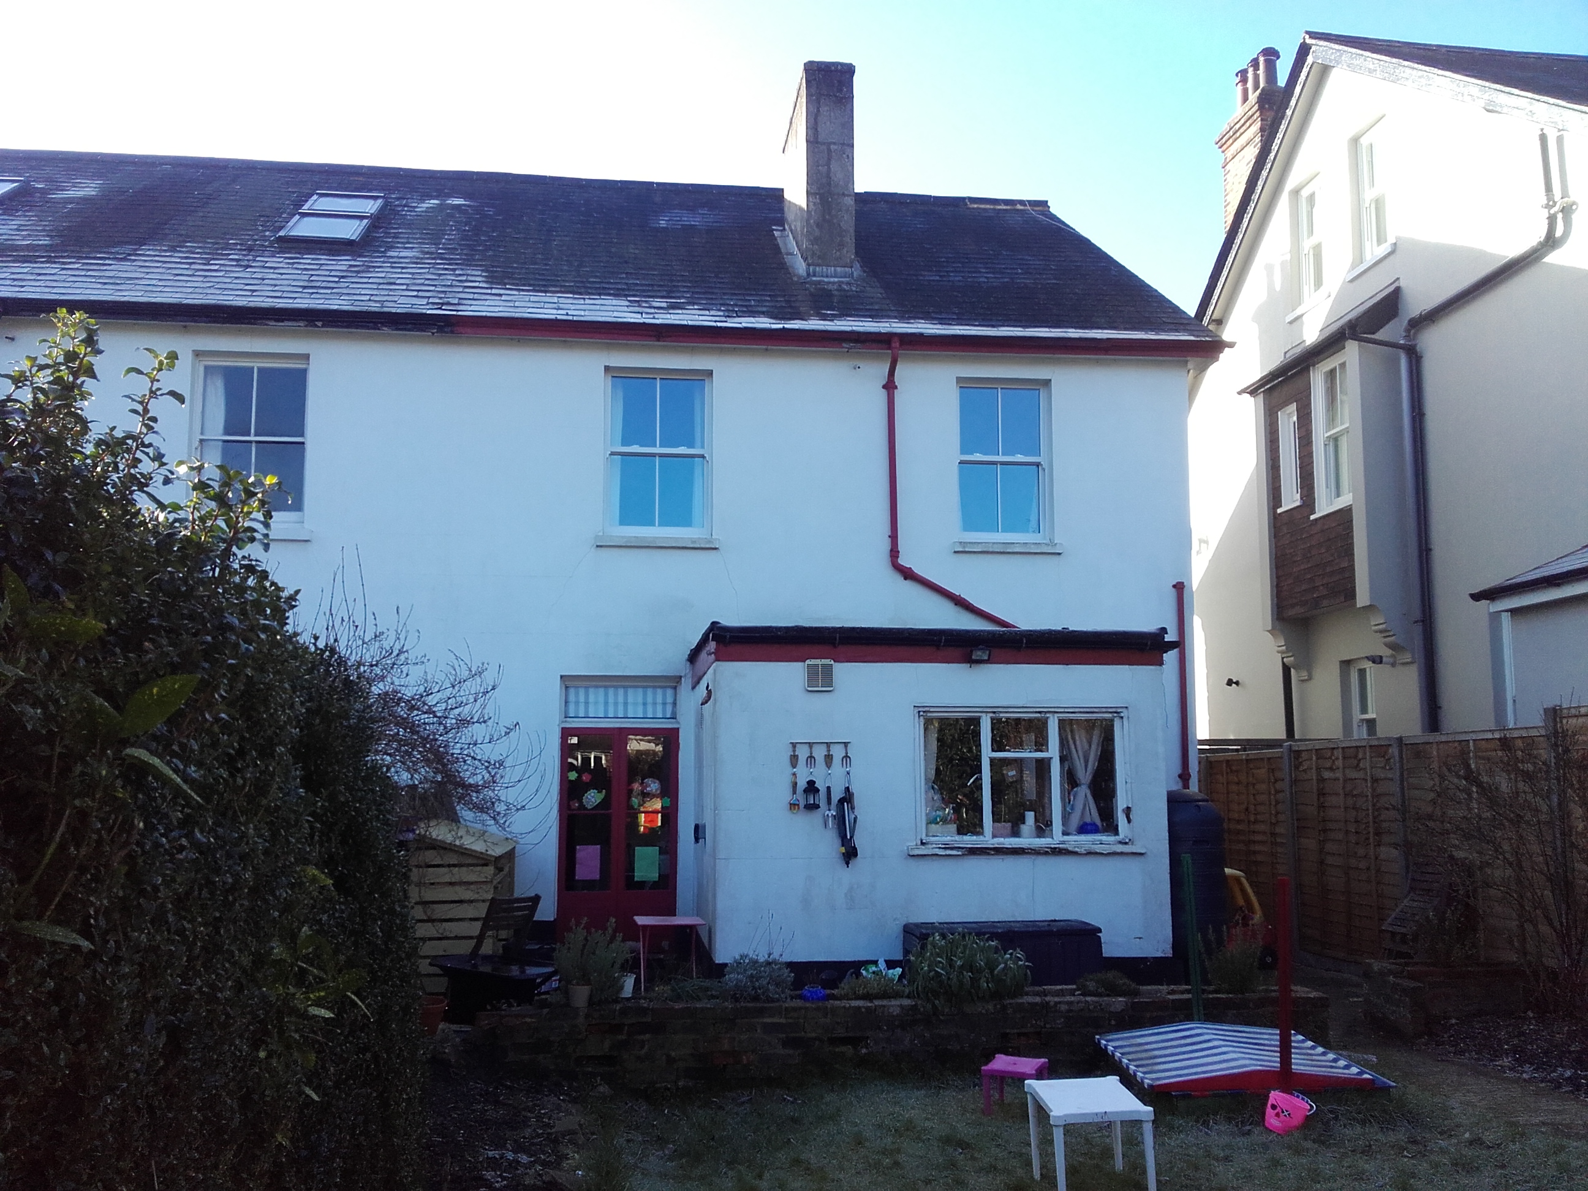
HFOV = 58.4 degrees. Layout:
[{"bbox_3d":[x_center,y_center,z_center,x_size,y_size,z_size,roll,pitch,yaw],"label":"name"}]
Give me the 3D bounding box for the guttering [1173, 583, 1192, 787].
[{"bbox_3d":[3.543,0.826,12.975,0.090,1.935,0.090,1,-7,-6],"label":"guttering"}]

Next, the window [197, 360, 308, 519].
[{"bbox_3d":[-4.808,-1.345,12.606,0.953,1.526,0.100,1,-7,-7],"label":"window"}]

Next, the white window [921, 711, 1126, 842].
[{"bbox_3d":[1.589,1.262,9.872,1.481,0.940,0.120,1,-7,-6],"label":"white window"}]

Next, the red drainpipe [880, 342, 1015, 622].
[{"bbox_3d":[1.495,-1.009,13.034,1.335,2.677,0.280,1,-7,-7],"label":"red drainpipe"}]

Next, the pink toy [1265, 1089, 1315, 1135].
[{"bbox_3d":[2.173,2.271,6.250,0.185,0.170,0.200,18,1,-45],"label":"pink toy"}]

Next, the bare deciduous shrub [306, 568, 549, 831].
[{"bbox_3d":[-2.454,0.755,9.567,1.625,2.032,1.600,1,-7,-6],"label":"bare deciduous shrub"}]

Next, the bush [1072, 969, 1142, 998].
[{"bbox_3d":[1.727,2.134,7.840,0.381,0.153,0.330,1,-7,-6],"label":"bush"}]

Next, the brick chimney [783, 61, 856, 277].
[{"bbox_3d":[0.266,-4.302,15.634,0.520,2.334,1.870,1,-7,-7],"label":"brick chimney"}]

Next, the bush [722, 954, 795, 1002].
[{"bbox_3d":[-0.193,2.052,7.638,0.394,0.254,0.380,1,-7,-6],"label":"bush"}]

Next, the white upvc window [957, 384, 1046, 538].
[{"bbox_3d":[1.958,-1.254,13.457,0.883,1.508,0.100,1,-7,-7],"label":"white upvc window"}]

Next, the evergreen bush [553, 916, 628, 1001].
[{"bbox_3d":[-1.067,1.925,7.506,0.409,0.442,0.400,1,-7,-6],"label":"evergreen bush"}]

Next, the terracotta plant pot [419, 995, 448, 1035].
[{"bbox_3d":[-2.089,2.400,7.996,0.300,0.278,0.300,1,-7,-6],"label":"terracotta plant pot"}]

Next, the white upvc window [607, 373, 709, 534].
[{"bbox_3d":[-1.243,-1.291,13.054,0.955,1.523,0.100,1,-7,-7],"label":"white upvc window"}]

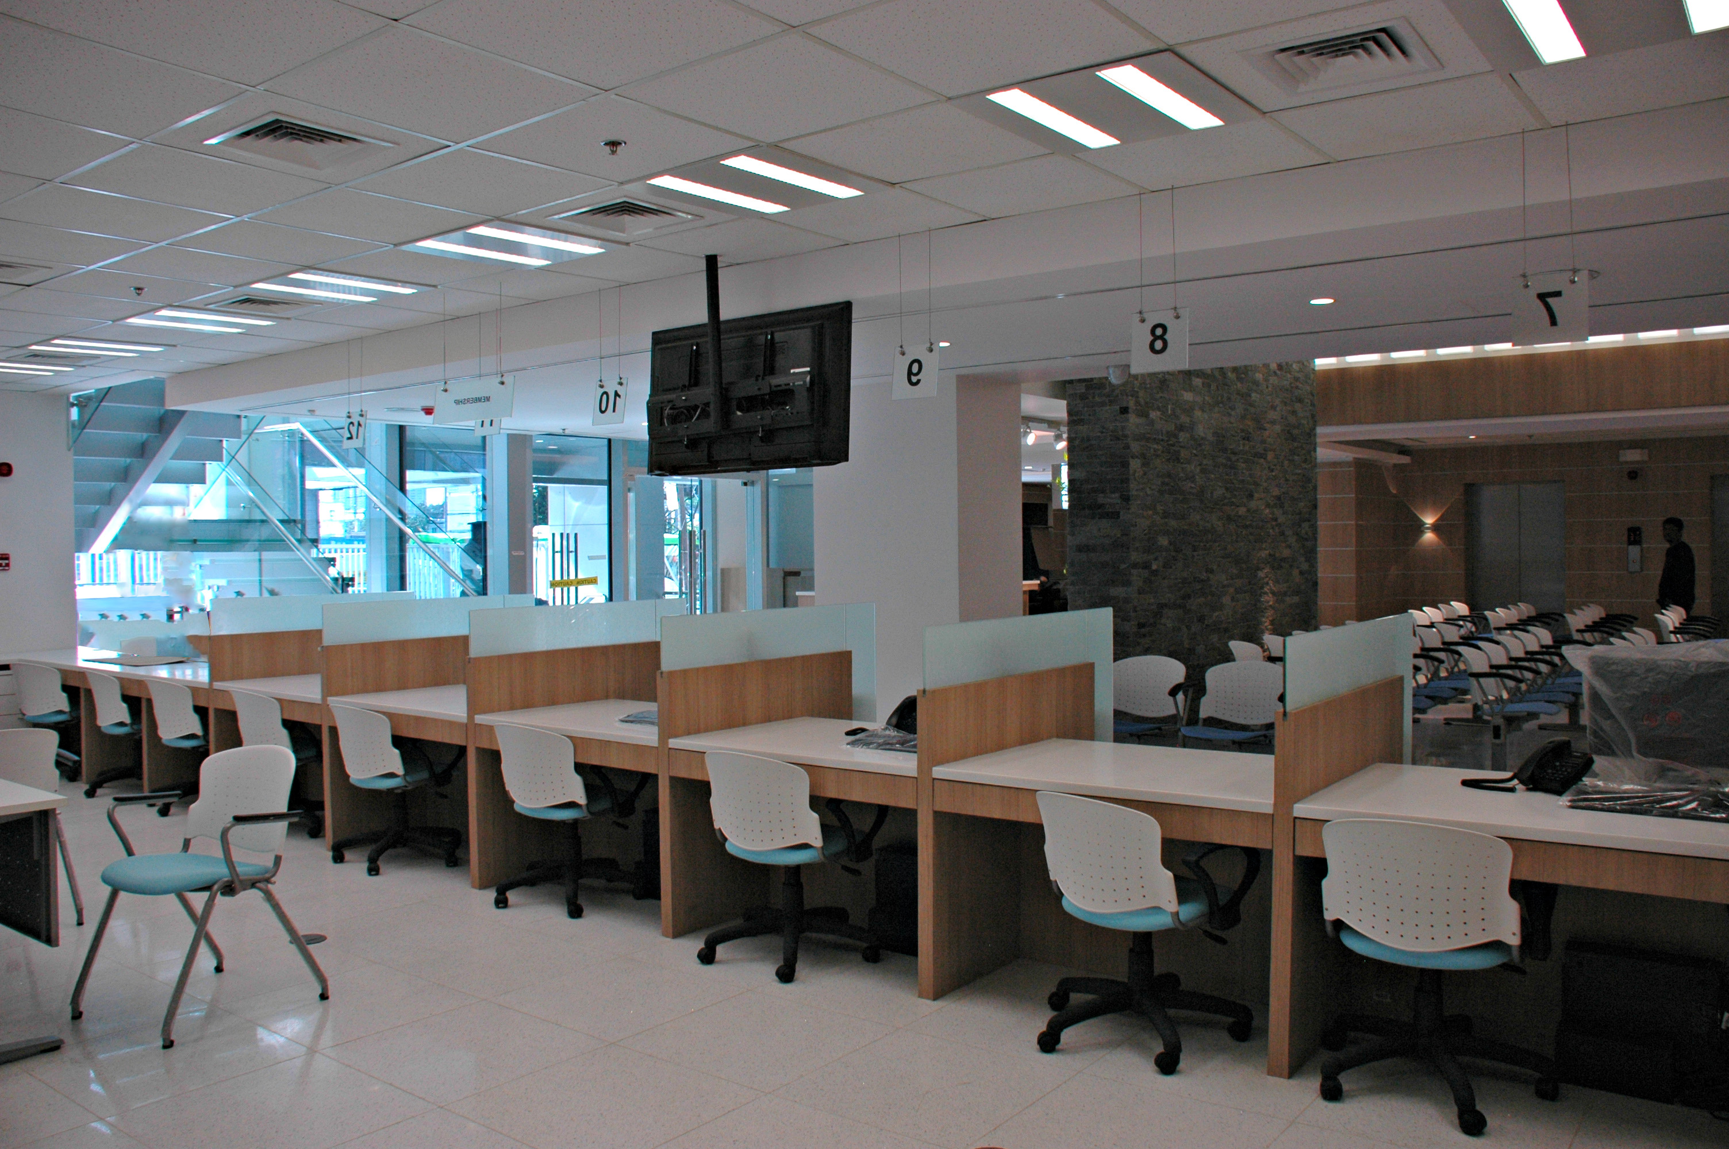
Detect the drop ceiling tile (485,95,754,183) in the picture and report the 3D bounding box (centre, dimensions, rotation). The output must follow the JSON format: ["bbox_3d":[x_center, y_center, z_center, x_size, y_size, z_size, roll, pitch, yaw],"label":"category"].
[{"bbox_3d":[-0.690,-1.198,3.579,0.600,0.016,0.600,1,3,37],"label":"drop ceiling tile"}]

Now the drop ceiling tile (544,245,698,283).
[{"bbox_3d":[-0.937,-1.252,5.228,0.610,0.020,0.530,0,2,38],"label":"drop ceiling tile"}]

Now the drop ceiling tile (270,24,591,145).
[{"bbox_3d":[-1.054,-1.194,3.169,0.610,0.020,0.590,0,2,38],"label":"drop ceiling tile"}]

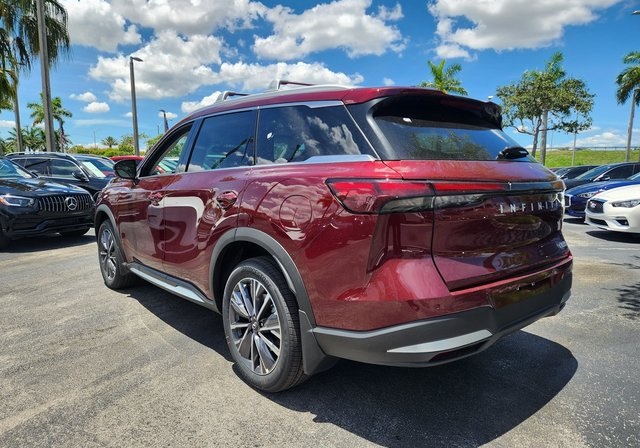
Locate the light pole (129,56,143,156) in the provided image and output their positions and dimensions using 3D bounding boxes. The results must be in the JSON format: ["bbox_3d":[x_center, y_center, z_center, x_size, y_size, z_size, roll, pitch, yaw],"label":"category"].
[{"bbox_3d":[-9.320,-4.912,22.071,0.700,7.240,0.300,0,7,0],"label":"light pole"}]

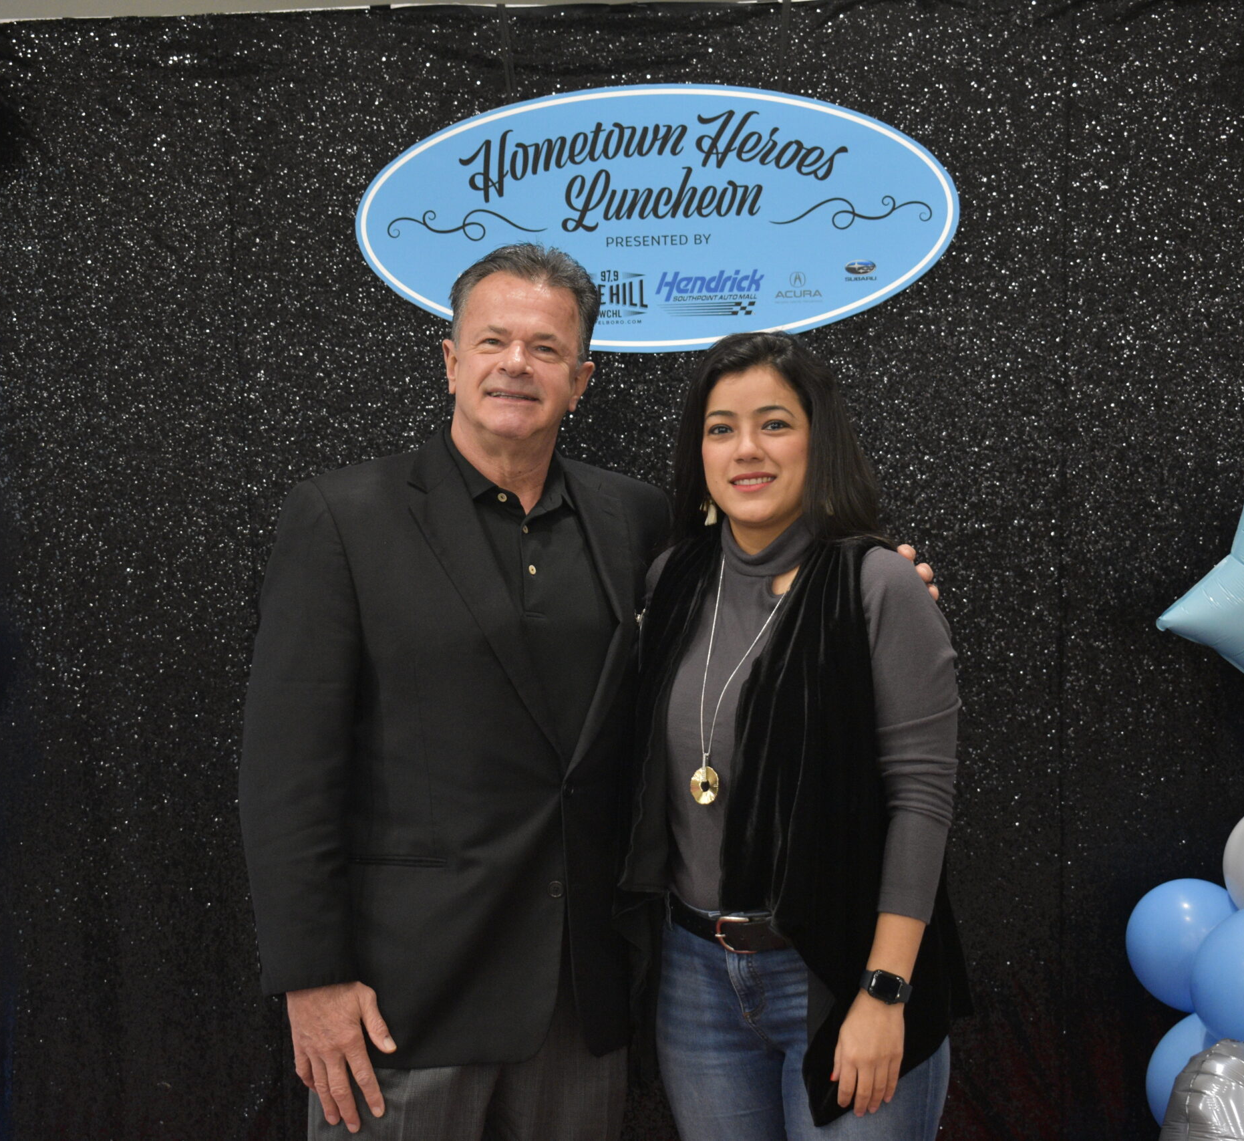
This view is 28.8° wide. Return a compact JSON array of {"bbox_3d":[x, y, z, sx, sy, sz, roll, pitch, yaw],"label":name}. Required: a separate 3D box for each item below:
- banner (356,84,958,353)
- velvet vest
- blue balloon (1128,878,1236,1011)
[{"bbox_3d":[0.051,-0.504,3.480,0.865,0.385,0.010,-1,0,2],"label":"banner"},{"bbox_3d":[0.202,0.299,2.830,0.410,0.700,0.300,-1,0,27],"label":"velvet vest"},{"bbox_3d":[0.779,0.511,3.320,0.182,0.184,0.185,-1,0,14],"label":"blue balloon"}]

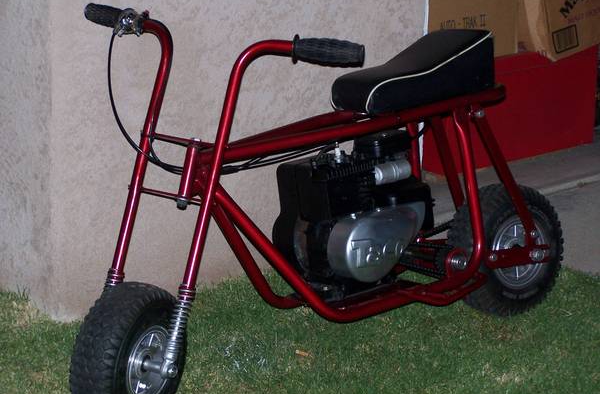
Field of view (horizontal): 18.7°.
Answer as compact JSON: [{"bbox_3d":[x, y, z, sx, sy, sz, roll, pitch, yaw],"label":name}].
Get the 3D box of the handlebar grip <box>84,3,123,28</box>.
[{"bbox_3d":[-0.395,-0.364,3.676,0.113,0.037,0.037,19,23,37],"label":"handlebar grip"}]

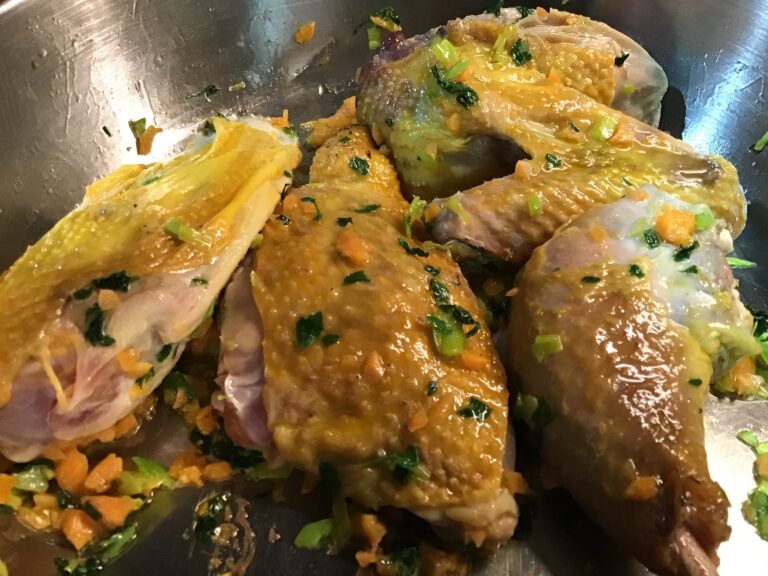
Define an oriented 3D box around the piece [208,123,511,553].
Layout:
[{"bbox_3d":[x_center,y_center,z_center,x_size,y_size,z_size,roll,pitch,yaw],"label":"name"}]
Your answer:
[{"bbox_3d":[-0.013,0.002,0.216,0.085,0.047,0.150,-8,51,-7],"label":"piece"}]

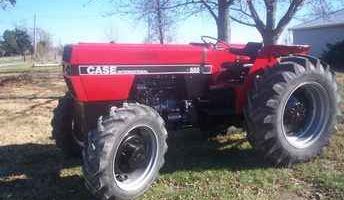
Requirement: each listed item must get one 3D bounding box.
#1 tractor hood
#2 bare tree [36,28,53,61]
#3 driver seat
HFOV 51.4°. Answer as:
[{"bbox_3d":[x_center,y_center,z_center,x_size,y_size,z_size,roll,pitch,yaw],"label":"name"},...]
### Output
[{"bbox_3d":[-0.408,-0.534,4.238,1.610,0.260,0.550,-3,8,-27],"label":"tractor hood"},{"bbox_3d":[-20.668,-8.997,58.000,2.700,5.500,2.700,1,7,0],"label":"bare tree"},{"bbox_3d":[1.050,-0.672,4.979,0.460,0.280,0.440,-3,8,-27],"label":"driver seat"}]

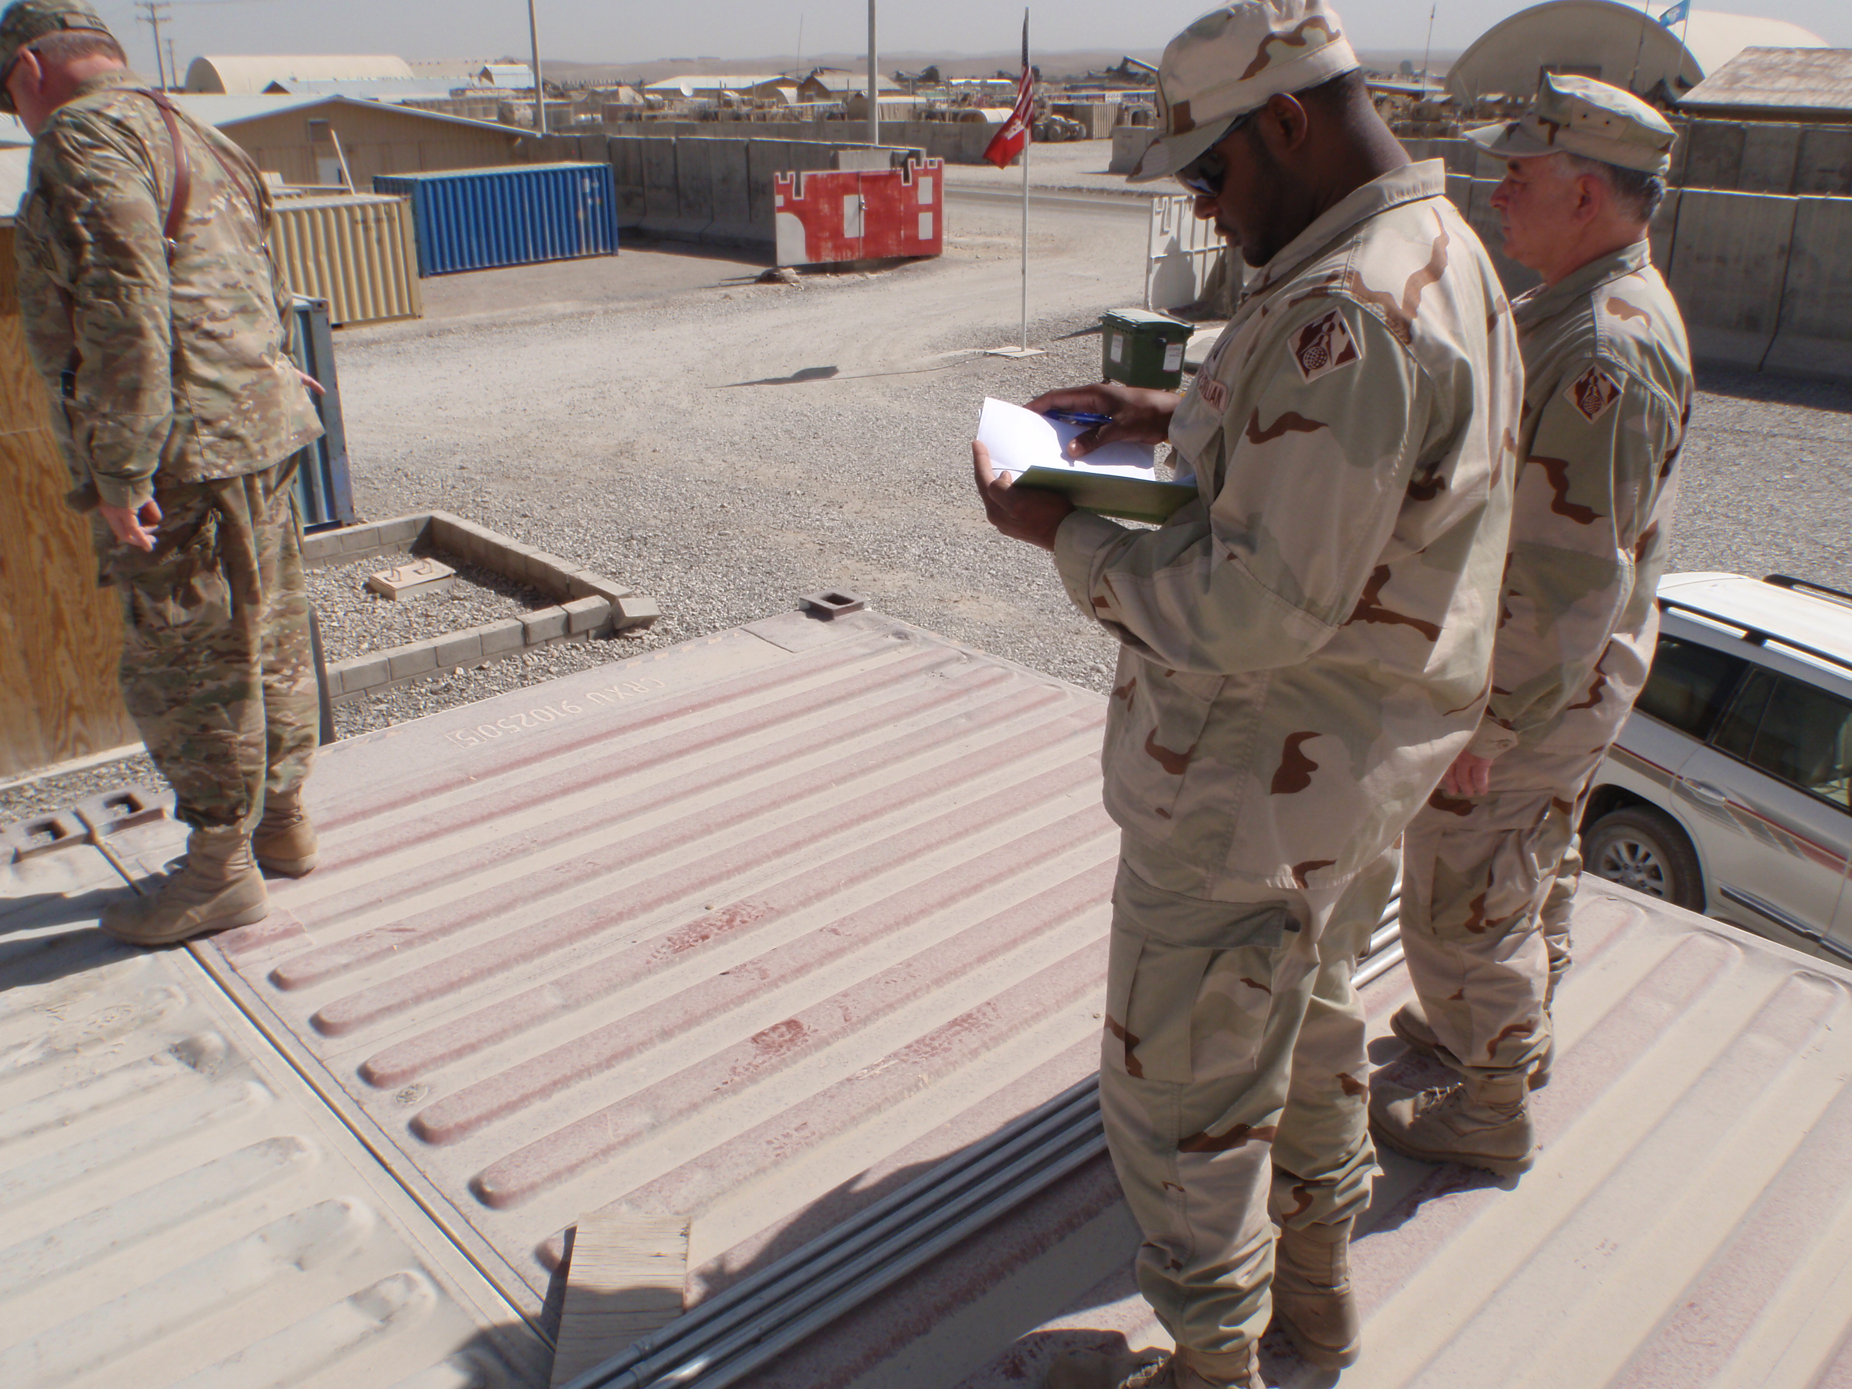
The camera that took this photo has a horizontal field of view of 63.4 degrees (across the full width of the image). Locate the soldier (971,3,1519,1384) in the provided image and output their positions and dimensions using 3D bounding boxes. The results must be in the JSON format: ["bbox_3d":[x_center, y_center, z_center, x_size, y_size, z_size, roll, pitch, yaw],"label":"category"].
[{"bbox_3d":[0.365,0.110,1.827,0.600,1.770,0.570,10,24,22],"label":"soldier"}]

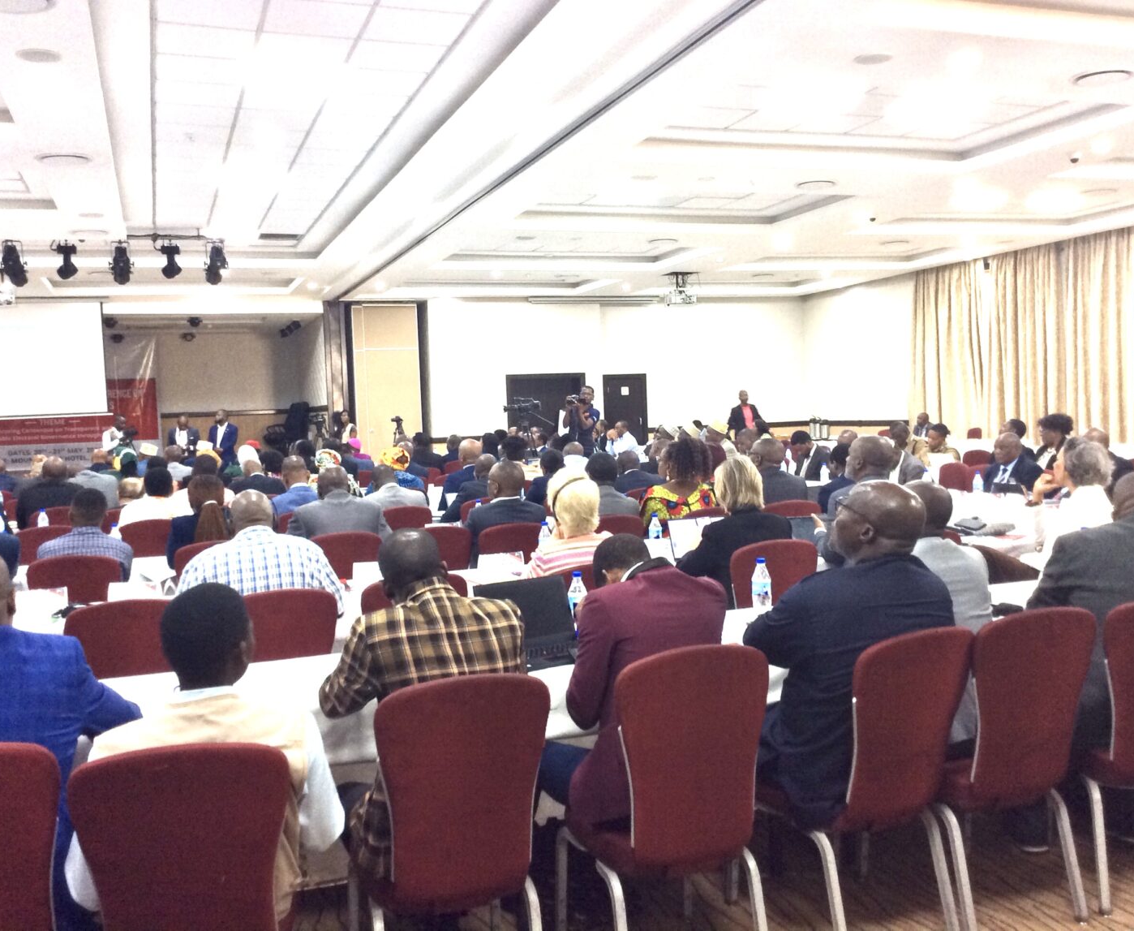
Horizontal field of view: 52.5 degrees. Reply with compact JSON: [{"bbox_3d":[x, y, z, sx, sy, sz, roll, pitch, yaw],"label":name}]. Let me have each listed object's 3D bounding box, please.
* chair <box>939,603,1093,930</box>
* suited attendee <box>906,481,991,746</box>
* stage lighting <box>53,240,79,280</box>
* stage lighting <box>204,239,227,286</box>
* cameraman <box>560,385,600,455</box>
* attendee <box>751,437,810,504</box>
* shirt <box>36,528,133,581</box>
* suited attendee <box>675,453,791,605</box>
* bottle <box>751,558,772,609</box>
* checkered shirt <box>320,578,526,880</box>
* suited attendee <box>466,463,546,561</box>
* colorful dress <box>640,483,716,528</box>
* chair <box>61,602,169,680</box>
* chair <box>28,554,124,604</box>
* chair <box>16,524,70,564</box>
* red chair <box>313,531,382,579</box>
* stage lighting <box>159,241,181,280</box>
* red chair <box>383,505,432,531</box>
[{"bbox_3d":[1.278,0.873,3.543,0.460,0.910,0.600,-3,3,-20],"label":"chair"},{"bbox_3d":[1.154,0.685,3.901,0.520,1.290,0.800,-3,3,-20],"label":"suited attendee"},{"bbox_3d":[-4.979,-2.036,11.400,0.270,0.400,0.300,-3,3,-20],"label":"stage lighting"},{"bbox_3d":[-4.095,-2.356,13.384,0.270,0.520,0.380,-4,3,-34],"label":"stage lighting"},{"bbox_3d":[0.182,0.041,13.000,0.520,1.800,0.480,0,3,37],"label":"cameraman"},{"bbox_3d":[1.458,0.485,8.376,0.520,1.340,0.780,-3,3,-25],"label":"attendee"},{"bbox_3d":[-2.600,0.618,6.235,0.500,0.620,0.380,-3,3,-20],"label":"shirt"},{"bbox_3d":[0.859,0.615,6.042,0.560,1.330,0.800,-3,3,-30],"label":"suited attendee"},{"bbox_3d":[0.736,0.451,4.357,0.070,0.220,0.070,-2,3,0],"label":"bottle"},{"bbox_3d":[-0.385,0.670,3.158,0.570,0.740,0.500,-3,3,-20],"label":"checkered shirt"},{"bbox_3d":[-0.336,0.597,7.069,0.540,1.270,0.800,-3,3,-27],"label":"suited attendee"},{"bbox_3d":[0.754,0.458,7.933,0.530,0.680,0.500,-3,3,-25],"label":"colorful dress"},{"bbox_3d":[-1.657,0.937,4.419,0.445,0.910,0.570,-3,3,-20],"label":"chair"},{"bbox_3d":[-2.512,0.898,5.982,0.445,0.910,0.570,-3,3,-20],"label":"chair"},{"bbox_3d":[-3.584,0.868,8.057,0.460,0.930,0.570,-3,3,-20],"label":"chair"},{"bbox_3d":[-1.363,0.843,7.031,0.460,0.930,0.570,-3,3,-20],"label":"red chair"},{"bbox_3d":[-5.042,-2.607,14.600,0.300,0.480,0.300,-3,3,-20],"label":"stage lighting"},{"bbox_3d":[-1.245,0.750,8.460,0.450,0.910,0.580,-3,3,-20],"label":"red chair"}]

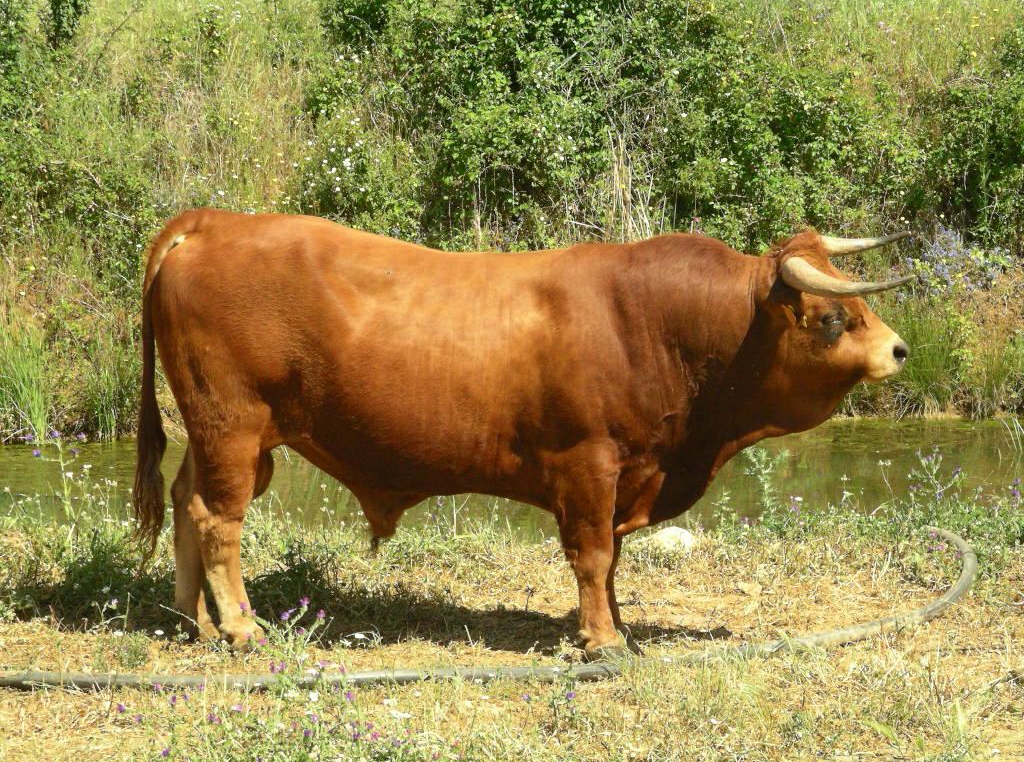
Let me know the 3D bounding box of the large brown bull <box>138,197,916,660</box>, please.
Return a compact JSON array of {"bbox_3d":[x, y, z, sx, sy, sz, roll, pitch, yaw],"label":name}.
[{"bbox_3d":[0.036,0.173,13.600,2.660,1.520,0.740,0,5,2],"label":"large brown bull"}]

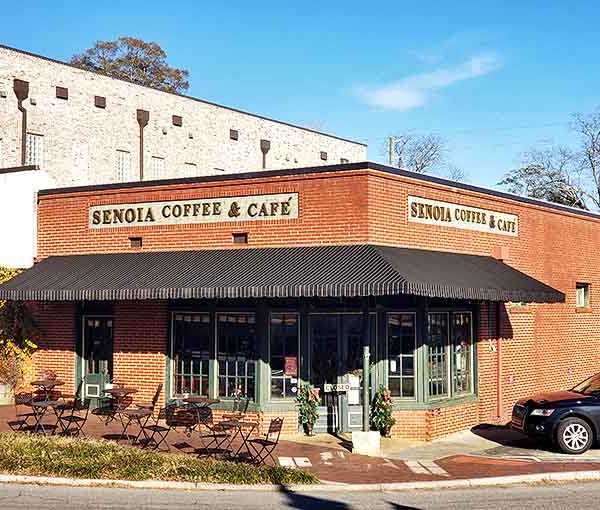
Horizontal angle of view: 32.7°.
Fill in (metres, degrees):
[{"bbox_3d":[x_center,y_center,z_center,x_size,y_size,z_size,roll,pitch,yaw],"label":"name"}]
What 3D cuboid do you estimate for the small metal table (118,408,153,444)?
[{"bbox_3d":[-3.336,3.485,20.700,0.700,0.680,0.700,0,-2,0],"label":"small metal table"}]

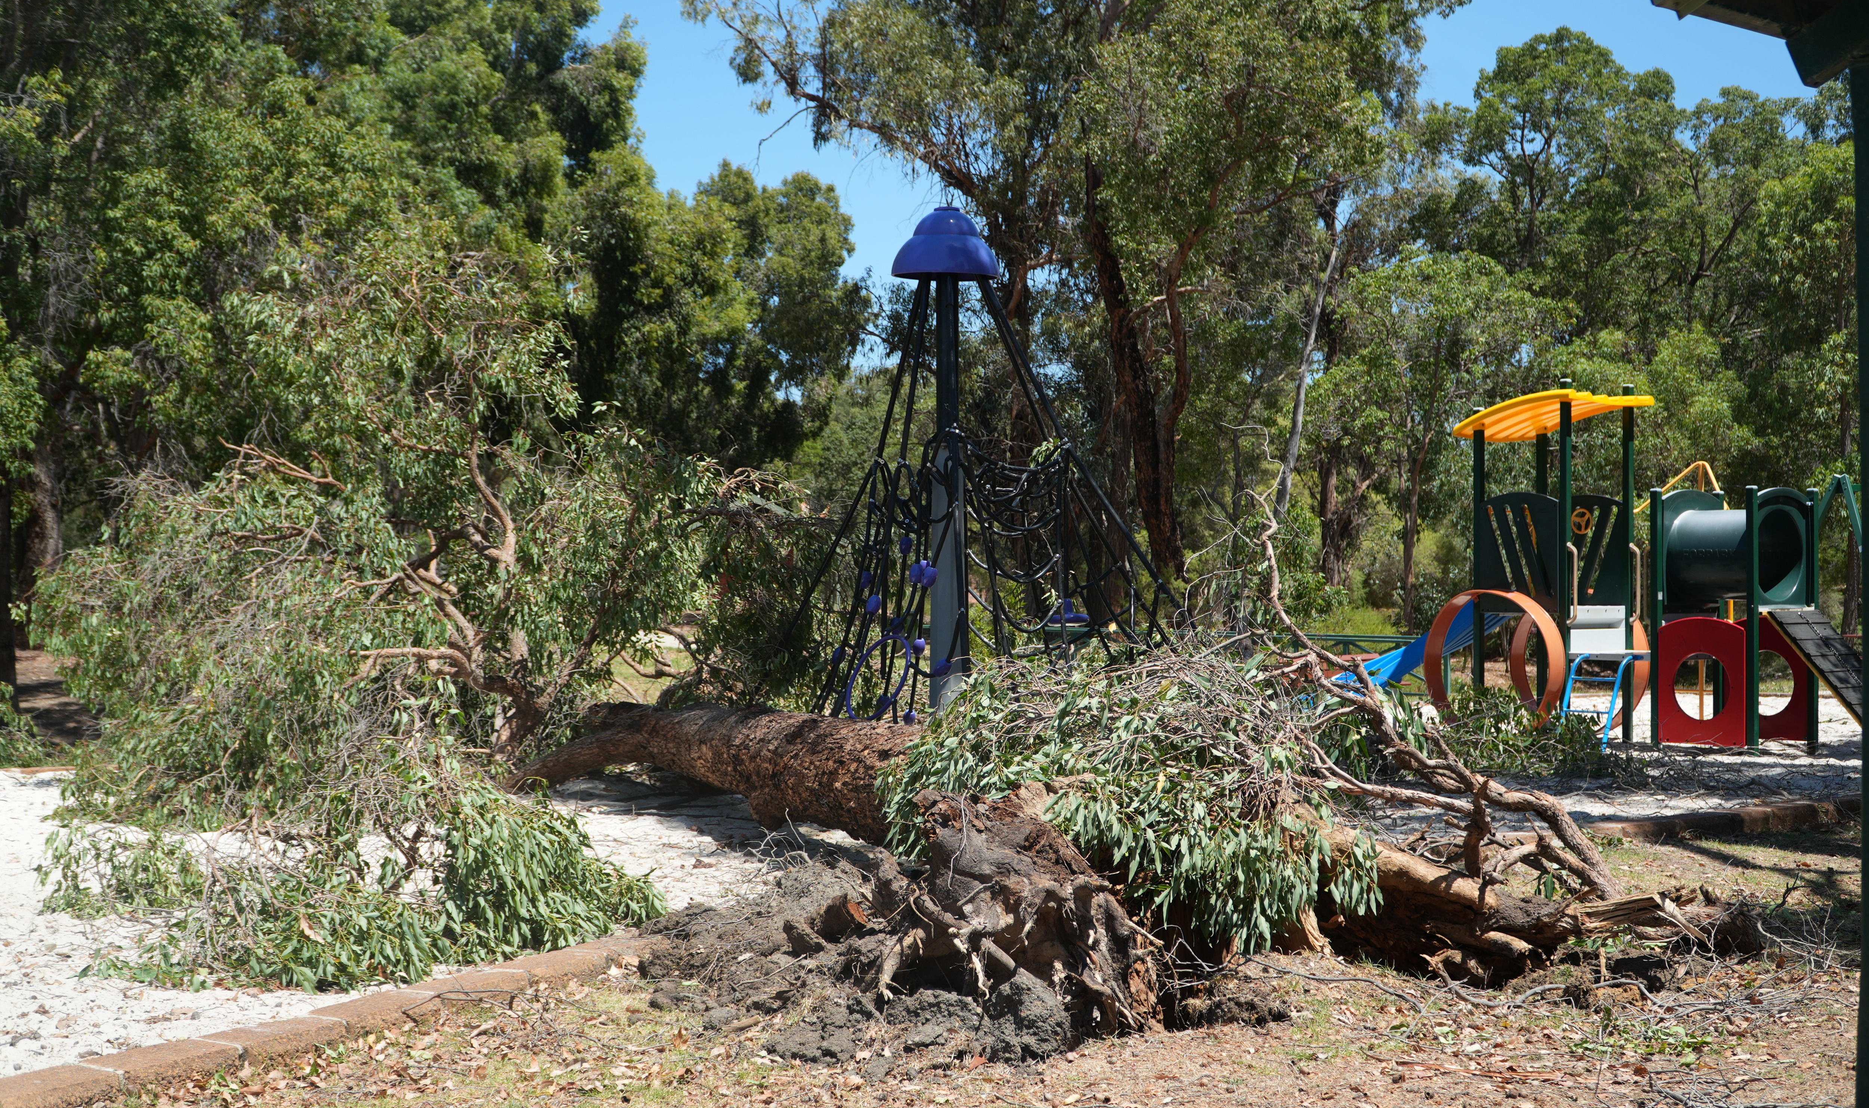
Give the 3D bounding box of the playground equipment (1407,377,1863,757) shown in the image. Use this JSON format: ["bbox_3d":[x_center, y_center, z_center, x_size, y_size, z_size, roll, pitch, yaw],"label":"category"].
[{"bbox_3d":[6.600,0.050,19.500,2.500,3.400,5.600,0,0,-37],"label":"playground equipment"}]

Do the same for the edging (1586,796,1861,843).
[{"bbox_3d":[5.030,1.710,13.200,2.900,0.150,0.240,0,0,-35],"label":"edging"}]

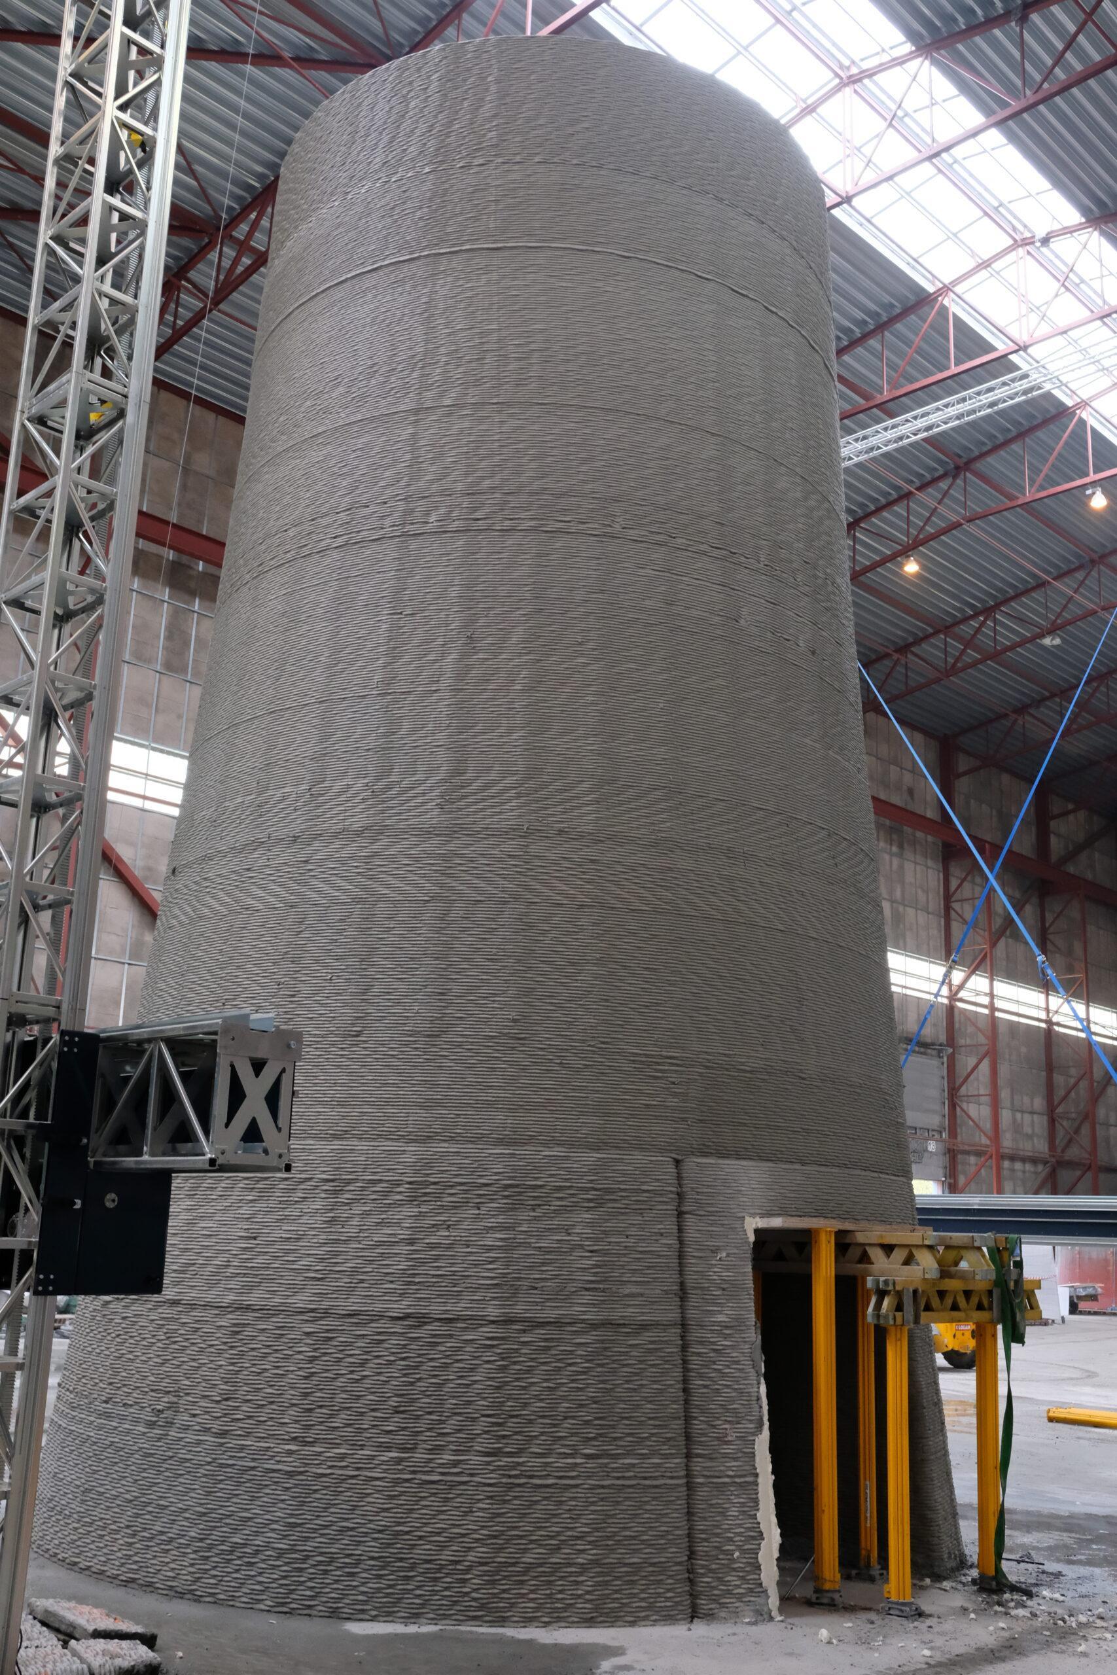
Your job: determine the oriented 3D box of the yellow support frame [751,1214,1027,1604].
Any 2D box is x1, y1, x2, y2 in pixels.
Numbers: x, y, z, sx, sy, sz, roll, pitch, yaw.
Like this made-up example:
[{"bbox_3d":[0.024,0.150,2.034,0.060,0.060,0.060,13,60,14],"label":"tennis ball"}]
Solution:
[{"bbox_3d":[1.925,3.318,9.636,1.265,1.979,1.591,-10,-18,41],"label":"yellow support frame"}]

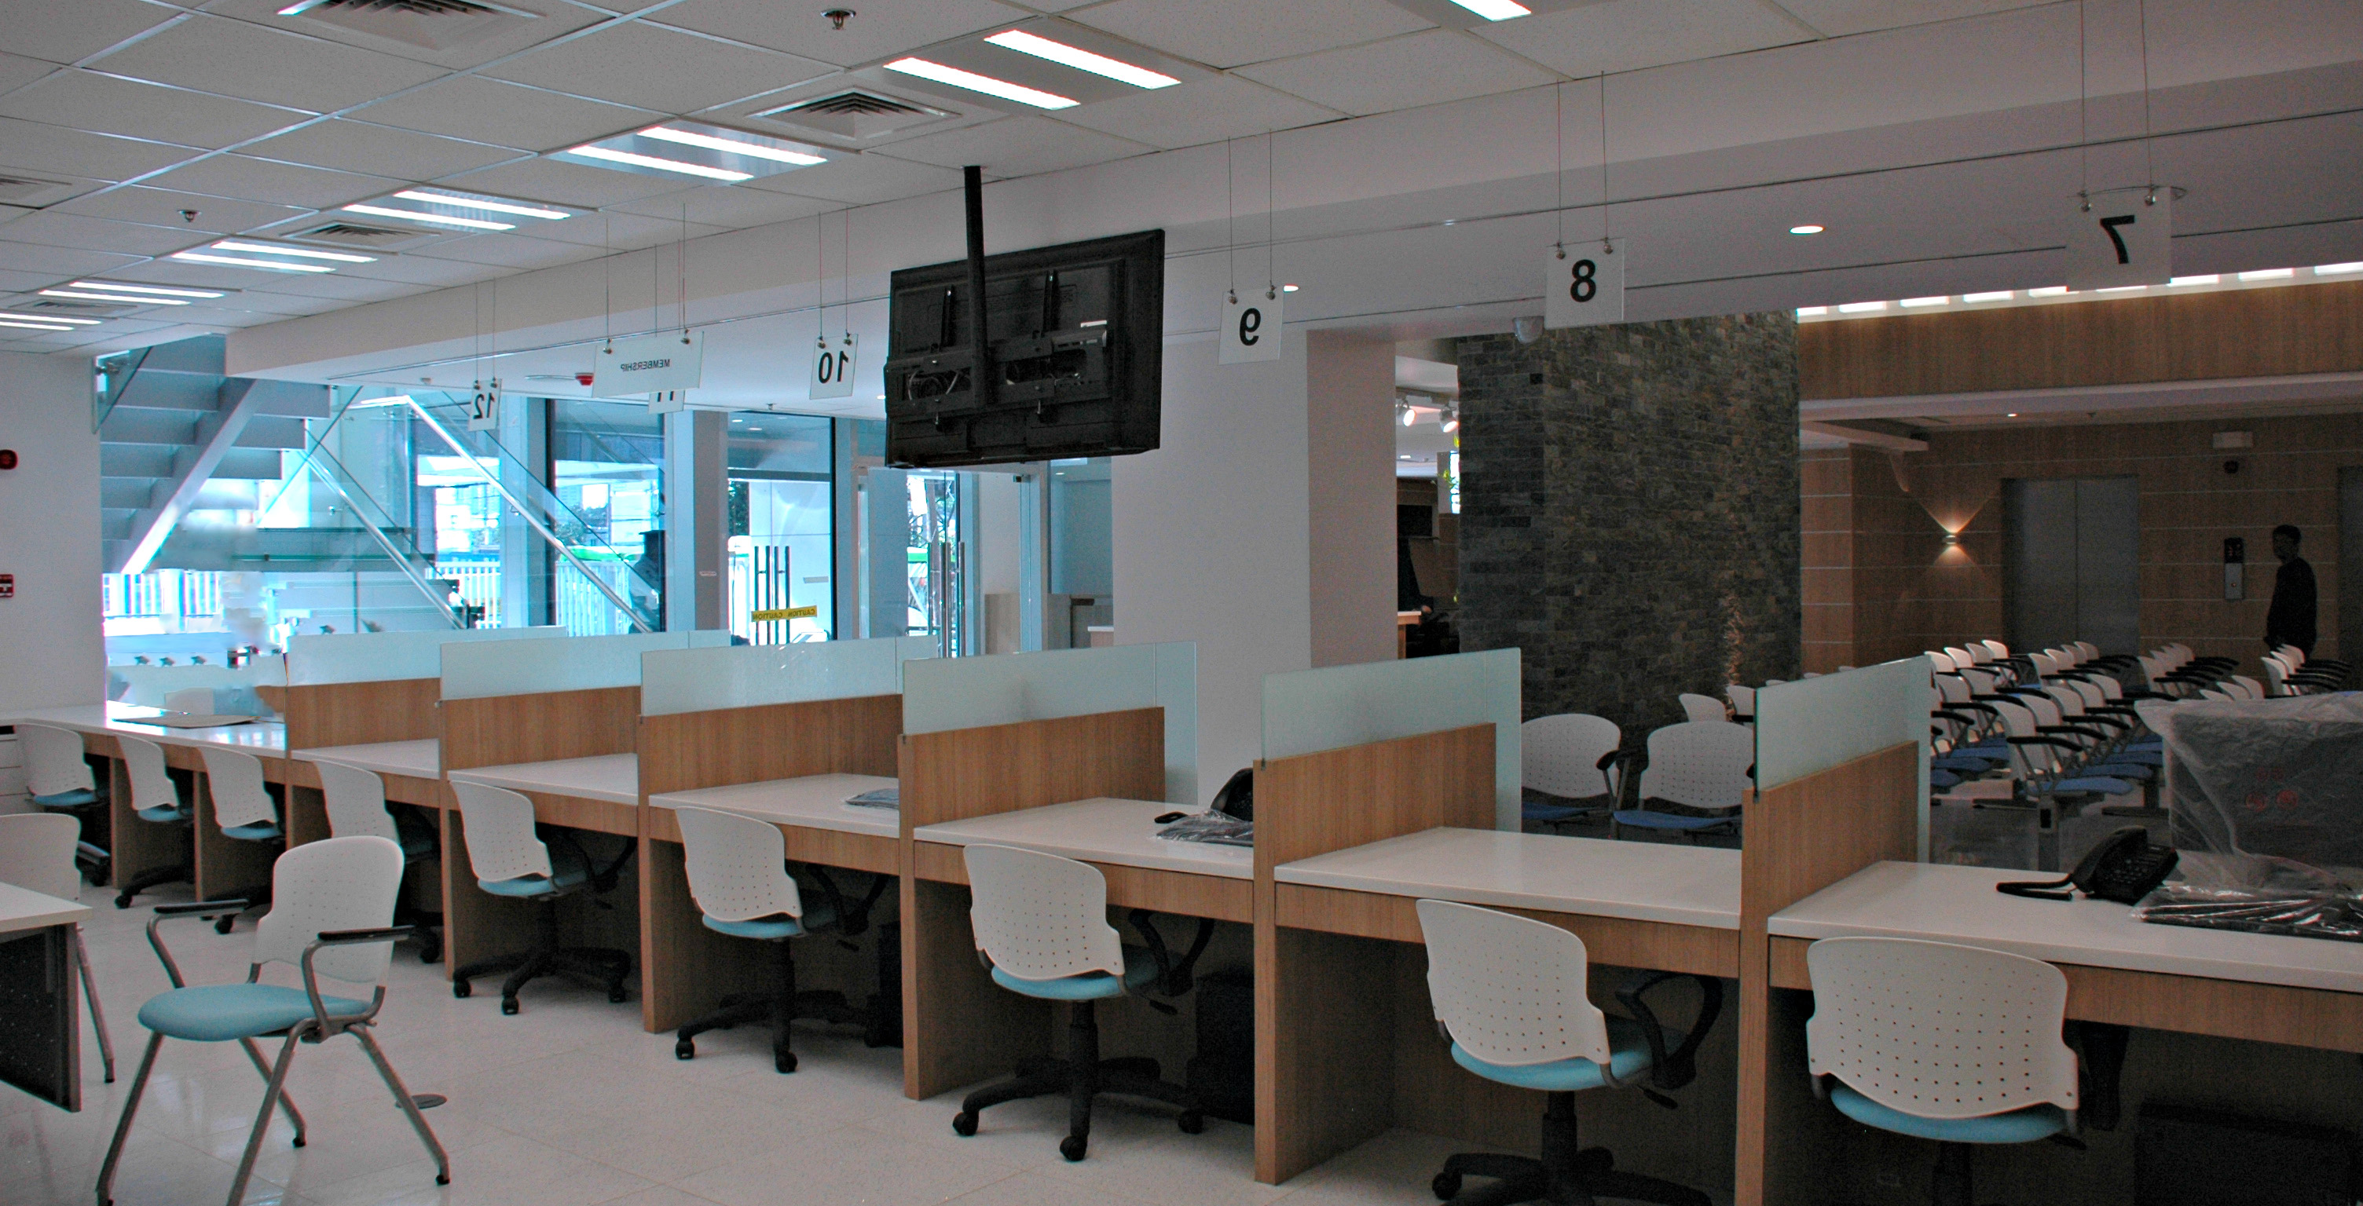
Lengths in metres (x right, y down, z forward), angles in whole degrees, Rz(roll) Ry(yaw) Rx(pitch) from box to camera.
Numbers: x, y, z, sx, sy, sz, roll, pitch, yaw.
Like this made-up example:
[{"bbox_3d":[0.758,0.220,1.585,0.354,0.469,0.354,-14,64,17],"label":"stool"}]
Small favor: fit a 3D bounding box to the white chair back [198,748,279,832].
[{"bbox_3d":[-3.596,0.704,6.750,0.460,0.360,0.140,1,3,43],"label":"white chair back"}]

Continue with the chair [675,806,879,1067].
[{"bbox_3d":[-1.241,0.988,5.463,0.610,0.775,0.630,0,2,35],"label":"chair"}]

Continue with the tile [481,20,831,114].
[{"bbox_3d":[-1.185,-1.207,3.994,0.600,0.016,0.600,1,3,37],"label":"tile"}]

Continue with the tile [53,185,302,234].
[{"bbox_3d":[-3.117,-1.231,5.518,0.600,0.020,0.590,0,2,38],"label":"tile"}]

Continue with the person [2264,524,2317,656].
[{"bbox_3d":[7.889,0.233,12.600,0.300,1.650,0.480,-1,2,-5],"label":"person"}]

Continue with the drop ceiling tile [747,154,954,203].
[{"bbox_3d":[-0.937,-1.252,5.228,0.610,0.020,0.530,0,2,38],"label":"drop ceiling tile"}]

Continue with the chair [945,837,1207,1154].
[{"bbox_3d":[-0.272,0.923,4.429,0.600,0.790,0.660,1,3,42],"label":"chair"}]

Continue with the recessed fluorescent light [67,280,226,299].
[{"bbox_3d":[-4.046,-1.236,6.948,0.095,0.040,0.580,0,2,37],"label":"recessed fluorescent light"}]

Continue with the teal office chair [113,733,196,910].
[{"bbox_3d":[-4.309,0.939,7.737,0.590,0.750,0.600,0,2,36],"label":"teal office chair"}]

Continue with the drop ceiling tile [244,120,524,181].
[{"bbox_3d":[-2.159,-1.223,4.773,0.600,0.020,0.590,0,2,38],"label":"drop ceiling tile"}]

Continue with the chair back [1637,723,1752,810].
[{"bbox_3d":[2.007,0.626,6.826,0.470,0.360,0.120,0,2,37],"label":"chair back"}]

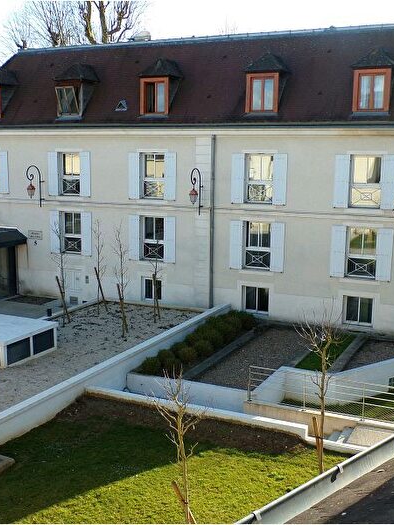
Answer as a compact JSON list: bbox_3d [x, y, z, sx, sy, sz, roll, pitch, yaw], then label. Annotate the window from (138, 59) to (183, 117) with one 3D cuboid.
[{"bbox_3d":[-1.602,-7.718,28.511,1.562,2.444,1.462,5,10,24],"label":"window"}]

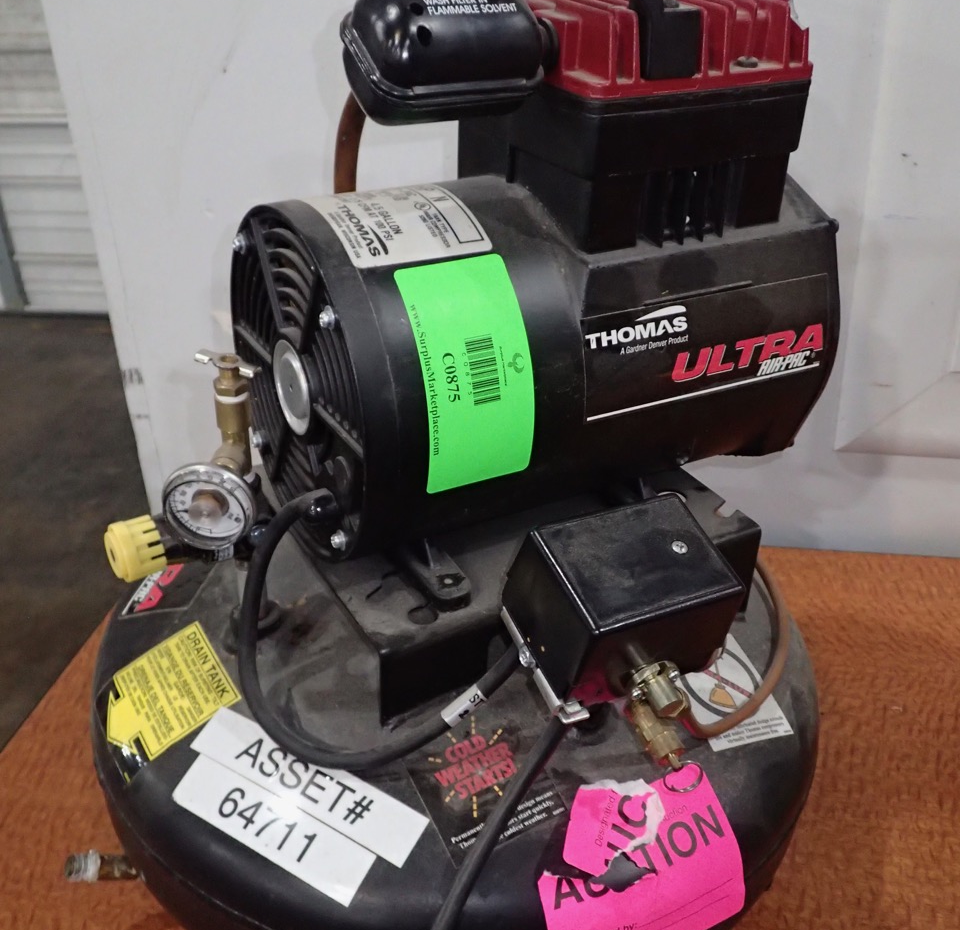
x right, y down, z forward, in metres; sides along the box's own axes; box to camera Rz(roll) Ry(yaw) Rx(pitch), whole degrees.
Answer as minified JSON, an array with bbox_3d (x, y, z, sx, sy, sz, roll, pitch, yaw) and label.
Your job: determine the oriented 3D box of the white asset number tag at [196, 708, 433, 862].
[{"bbox_3d":[-0.079,0.142,0.497,0.117,0.007,0.023,22,67,21],"label":"white asset number tag"}]

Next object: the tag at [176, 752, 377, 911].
[{"bbox_3d":[-0.094,0.160,0.492,0.102,0.025,0.008,23,-6,20],"label":"tag"}]

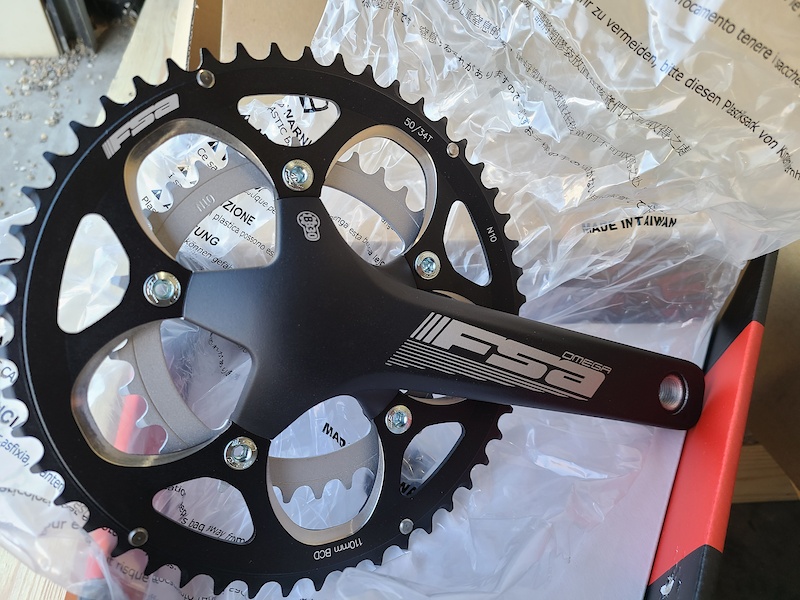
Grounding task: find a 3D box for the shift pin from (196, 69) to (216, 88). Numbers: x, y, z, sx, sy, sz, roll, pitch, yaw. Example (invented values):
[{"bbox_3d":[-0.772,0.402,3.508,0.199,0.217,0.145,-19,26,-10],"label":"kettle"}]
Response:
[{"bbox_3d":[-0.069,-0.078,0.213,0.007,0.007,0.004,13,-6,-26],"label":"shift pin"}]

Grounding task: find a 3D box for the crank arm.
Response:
[{"bbox_3d":[0.065,0.030,0.267,0.173,0.037,0.018,13,-5,-22],"label":"crank arm"}]

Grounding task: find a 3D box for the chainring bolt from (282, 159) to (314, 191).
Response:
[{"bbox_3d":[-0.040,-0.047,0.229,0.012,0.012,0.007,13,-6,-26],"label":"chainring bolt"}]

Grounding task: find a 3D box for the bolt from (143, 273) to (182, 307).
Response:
[{"bbox_3d":[-0.083,-0.004,0.208,0.012,0.012,0.007,13,-6,-26],"label":"bolt"}]

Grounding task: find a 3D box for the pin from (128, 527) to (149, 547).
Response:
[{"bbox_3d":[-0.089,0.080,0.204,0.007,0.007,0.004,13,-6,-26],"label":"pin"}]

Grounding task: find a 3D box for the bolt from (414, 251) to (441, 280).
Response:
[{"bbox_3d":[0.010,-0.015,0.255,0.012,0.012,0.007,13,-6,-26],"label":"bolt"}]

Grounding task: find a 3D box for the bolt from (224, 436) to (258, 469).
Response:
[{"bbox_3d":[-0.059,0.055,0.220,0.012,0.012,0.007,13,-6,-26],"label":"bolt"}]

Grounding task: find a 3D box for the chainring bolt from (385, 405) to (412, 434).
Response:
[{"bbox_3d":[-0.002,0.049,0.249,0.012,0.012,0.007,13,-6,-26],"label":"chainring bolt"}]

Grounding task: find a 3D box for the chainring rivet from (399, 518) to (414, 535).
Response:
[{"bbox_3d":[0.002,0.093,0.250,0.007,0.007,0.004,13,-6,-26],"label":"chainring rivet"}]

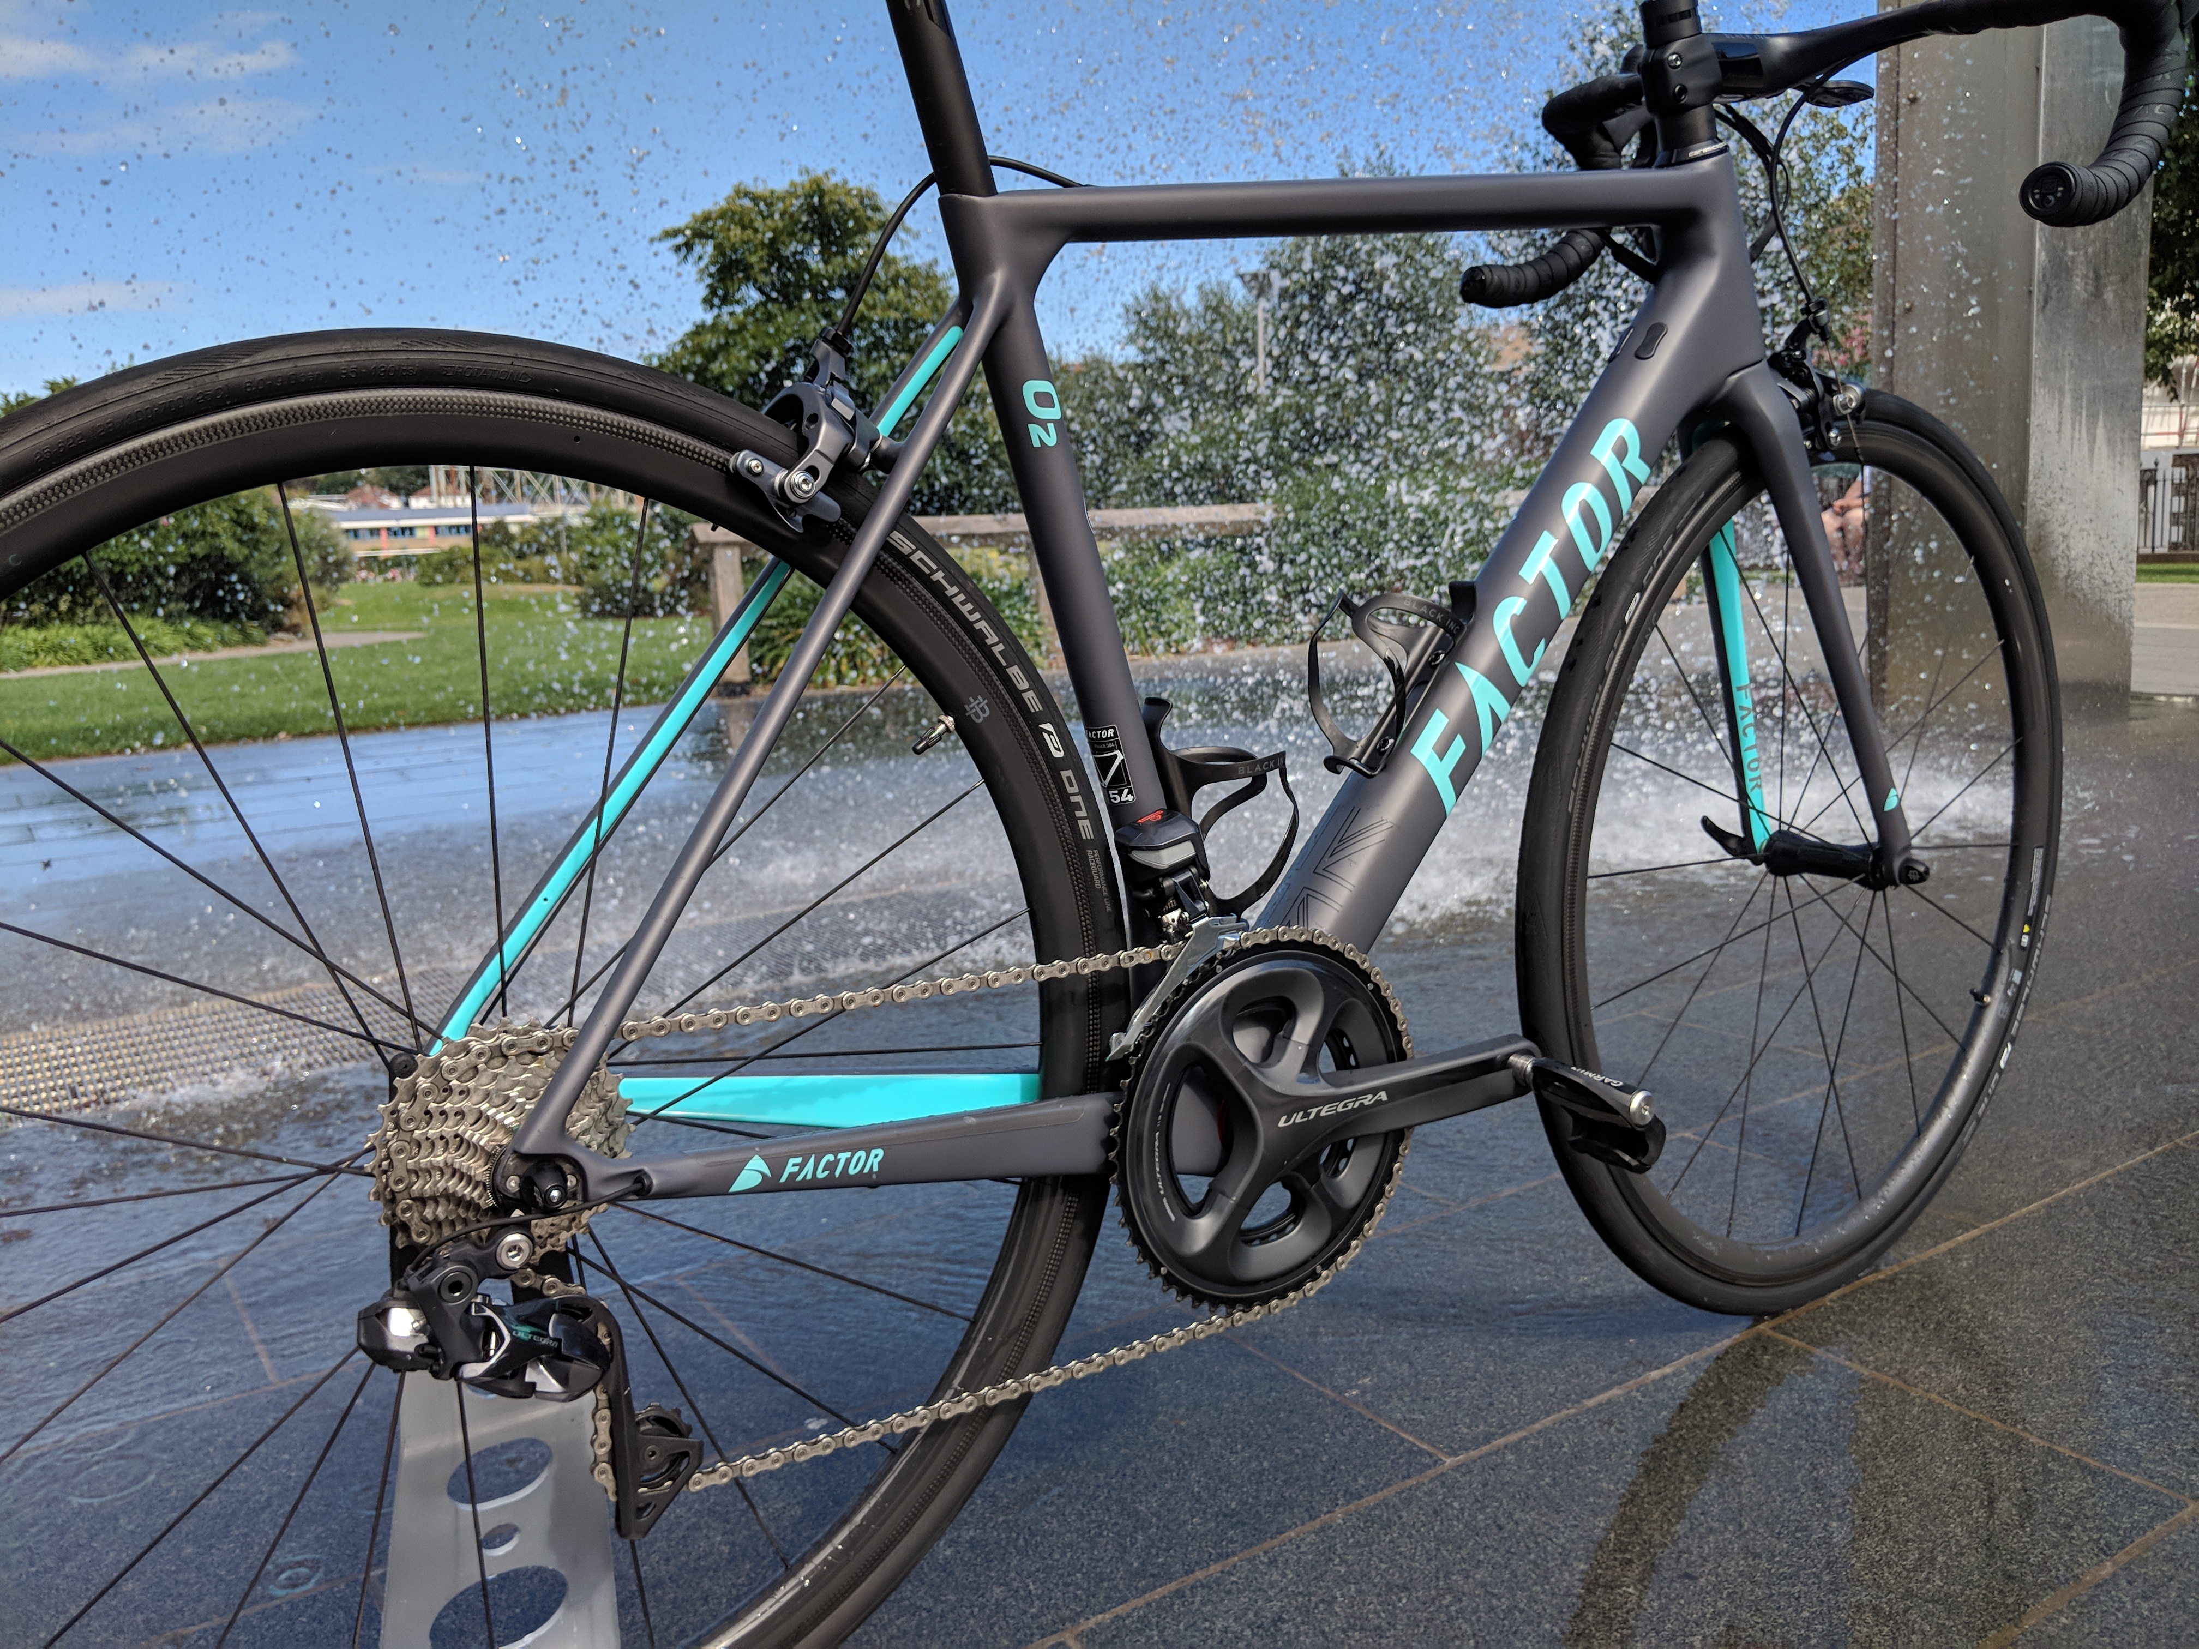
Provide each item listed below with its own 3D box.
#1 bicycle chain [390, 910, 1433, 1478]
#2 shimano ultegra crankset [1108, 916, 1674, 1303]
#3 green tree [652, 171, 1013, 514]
[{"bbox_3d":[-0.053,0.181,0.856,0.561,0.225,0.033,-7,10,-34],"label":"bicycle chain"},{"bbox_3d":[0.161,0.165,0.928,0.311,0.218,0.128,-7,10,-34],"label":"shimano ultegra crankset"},{"bbox_3d":[-3.075,-5.319,20.000,4.200,4.600,4.100,-2,8,0],"label":"green tree"}]

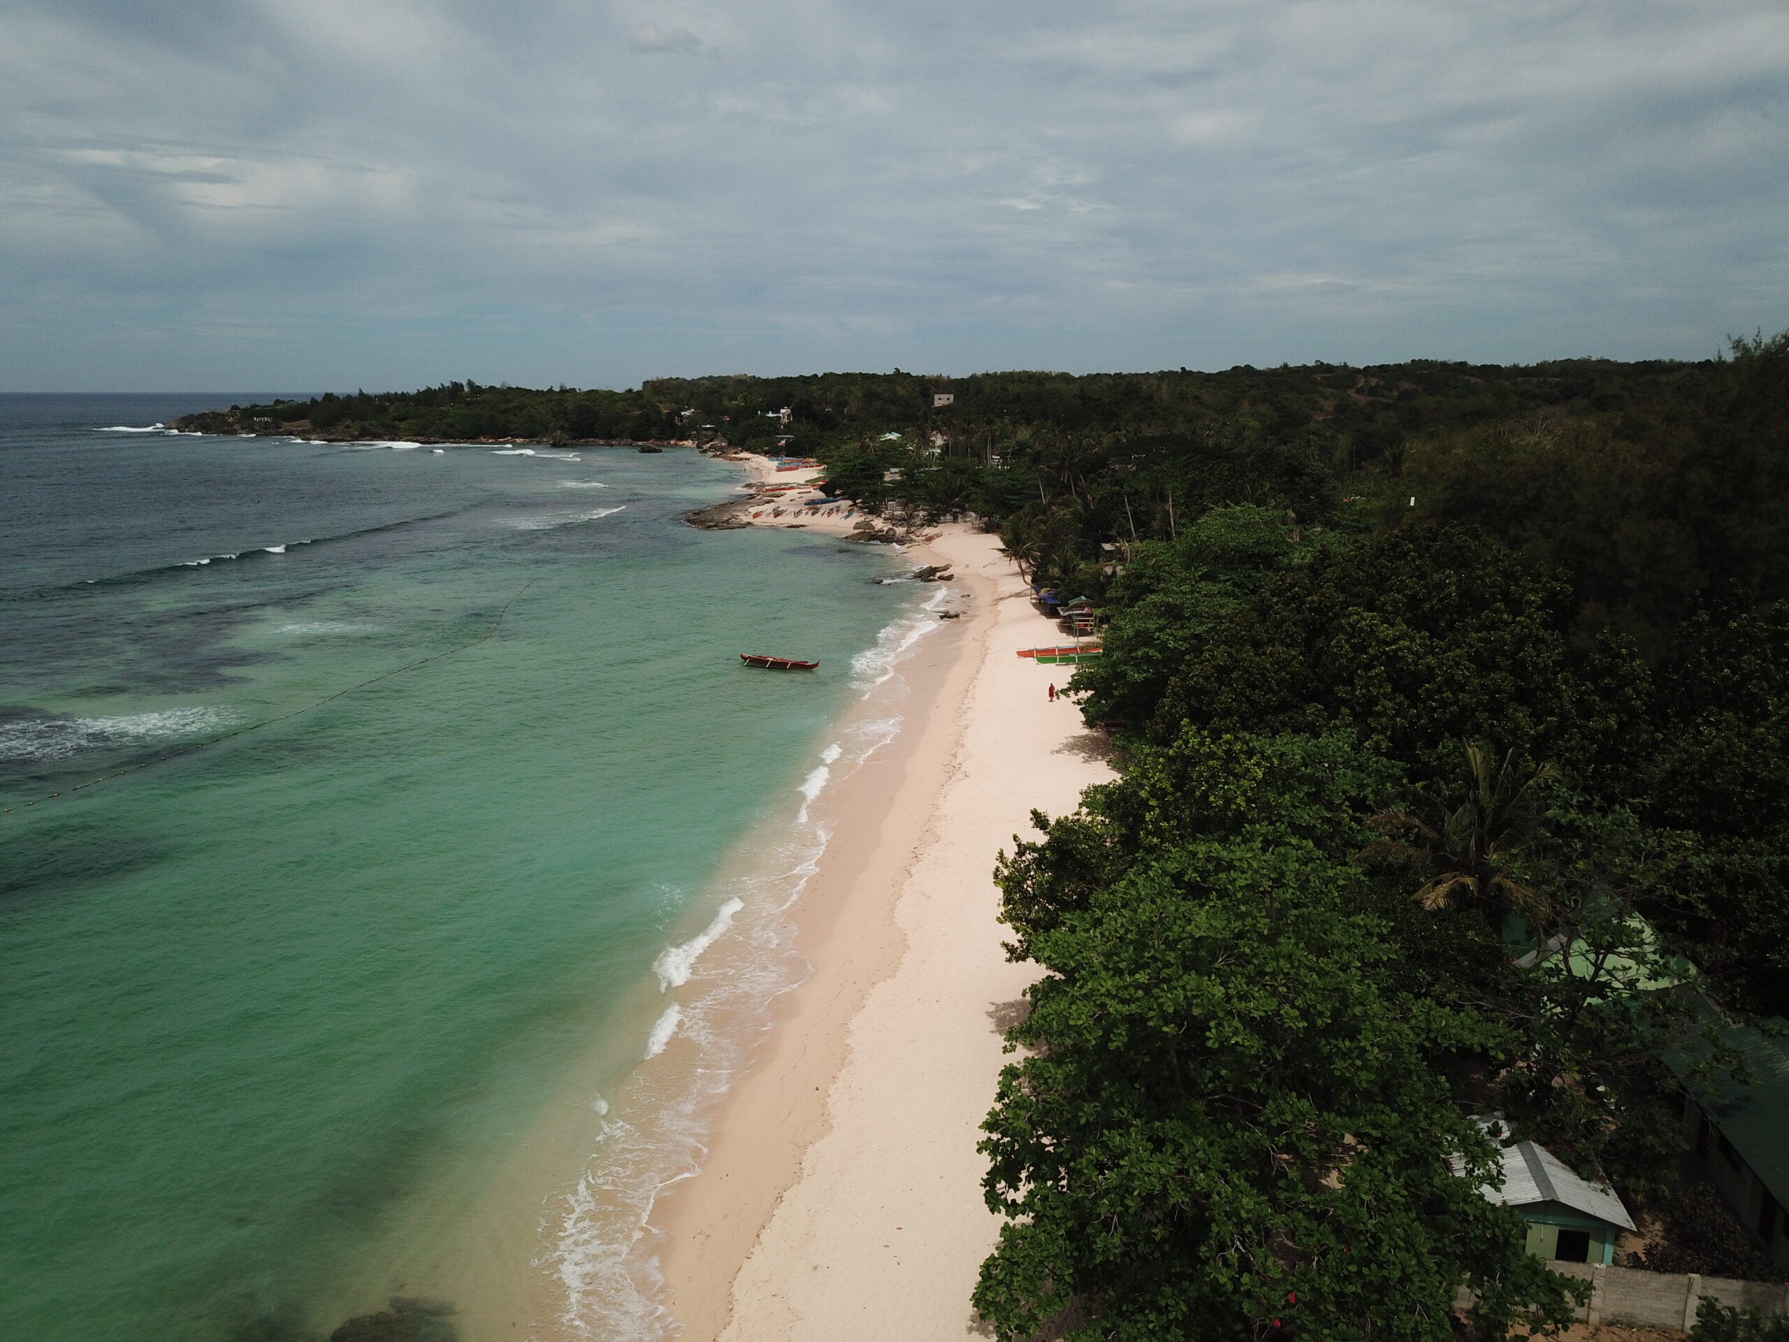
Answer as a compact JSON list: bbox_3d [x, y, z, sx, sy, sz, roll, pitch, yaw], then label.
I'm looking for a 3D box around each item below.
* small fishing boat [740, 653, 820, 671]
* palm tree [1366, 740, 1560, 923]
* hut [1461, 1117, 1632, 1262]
[{"bbox_3d":[-11.298,-0.813,132.394,8.711,1.050,2.400,6,13,25],"label":"small fishing boat"},{"bbox_3d":[21.032,8.565,49.089,7.200,11.986,7.200,0,12,0],"label":"palm tree"},{"bbox_3d":[18.690,15.984,39.314,4.509,3.059,3.013,2,12,11],"label":"hut"}]

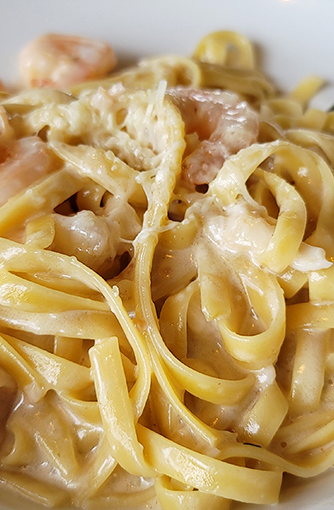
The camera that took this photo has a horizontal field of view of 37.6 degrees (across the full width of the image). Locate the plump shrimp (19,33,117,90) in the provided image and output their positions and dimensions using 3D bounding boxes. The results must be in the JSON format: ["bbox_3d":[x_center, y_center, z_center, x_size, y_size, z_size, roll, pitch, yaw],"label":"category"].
[{"bbox_3d":[-0.046,-0.090,0.230,0.042,0.020,0.028,0,45,0],"label":"plump shrimp"}]

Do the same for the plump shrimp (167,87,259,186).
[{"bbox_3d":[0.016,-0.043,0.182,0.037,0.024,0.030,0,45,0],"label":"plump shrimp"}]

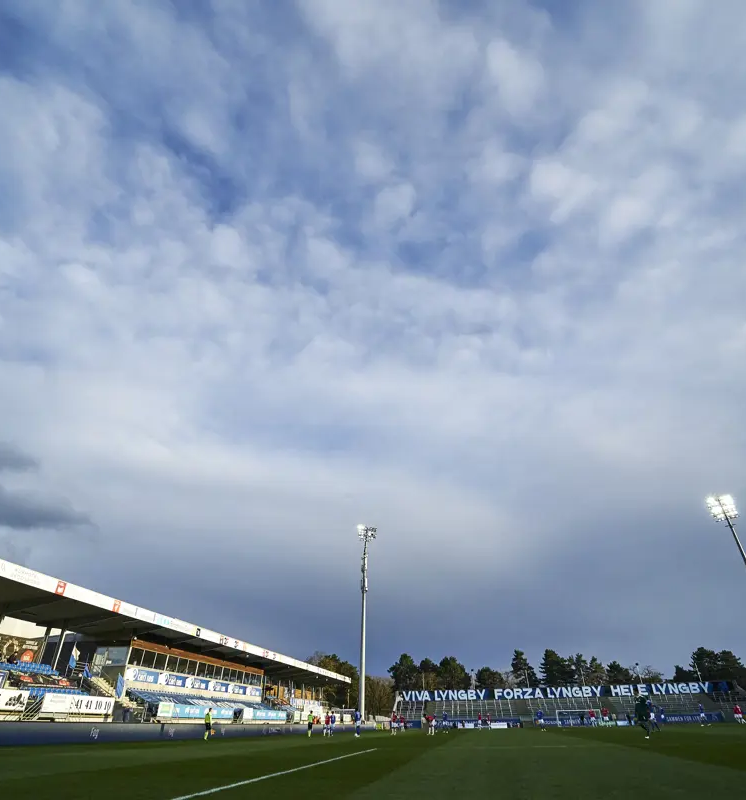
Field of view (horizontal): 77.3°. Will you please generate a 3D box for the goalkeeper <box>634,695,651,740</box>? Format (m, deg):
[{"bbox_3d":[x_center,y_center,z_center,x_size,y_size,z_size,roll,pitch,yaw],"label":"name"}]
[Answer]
[{"bbox_3d":[11.744,13.615,20.309,0.550,1.800,0.600,8,-36,-12],"label":"goalkeeper"}]

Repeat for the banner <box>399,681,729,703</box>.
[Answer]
[{"bbox_3d":[39.516,62.620,100.159,67.200,1.900,0.150,-7,-35,9],"label":"banner"}]

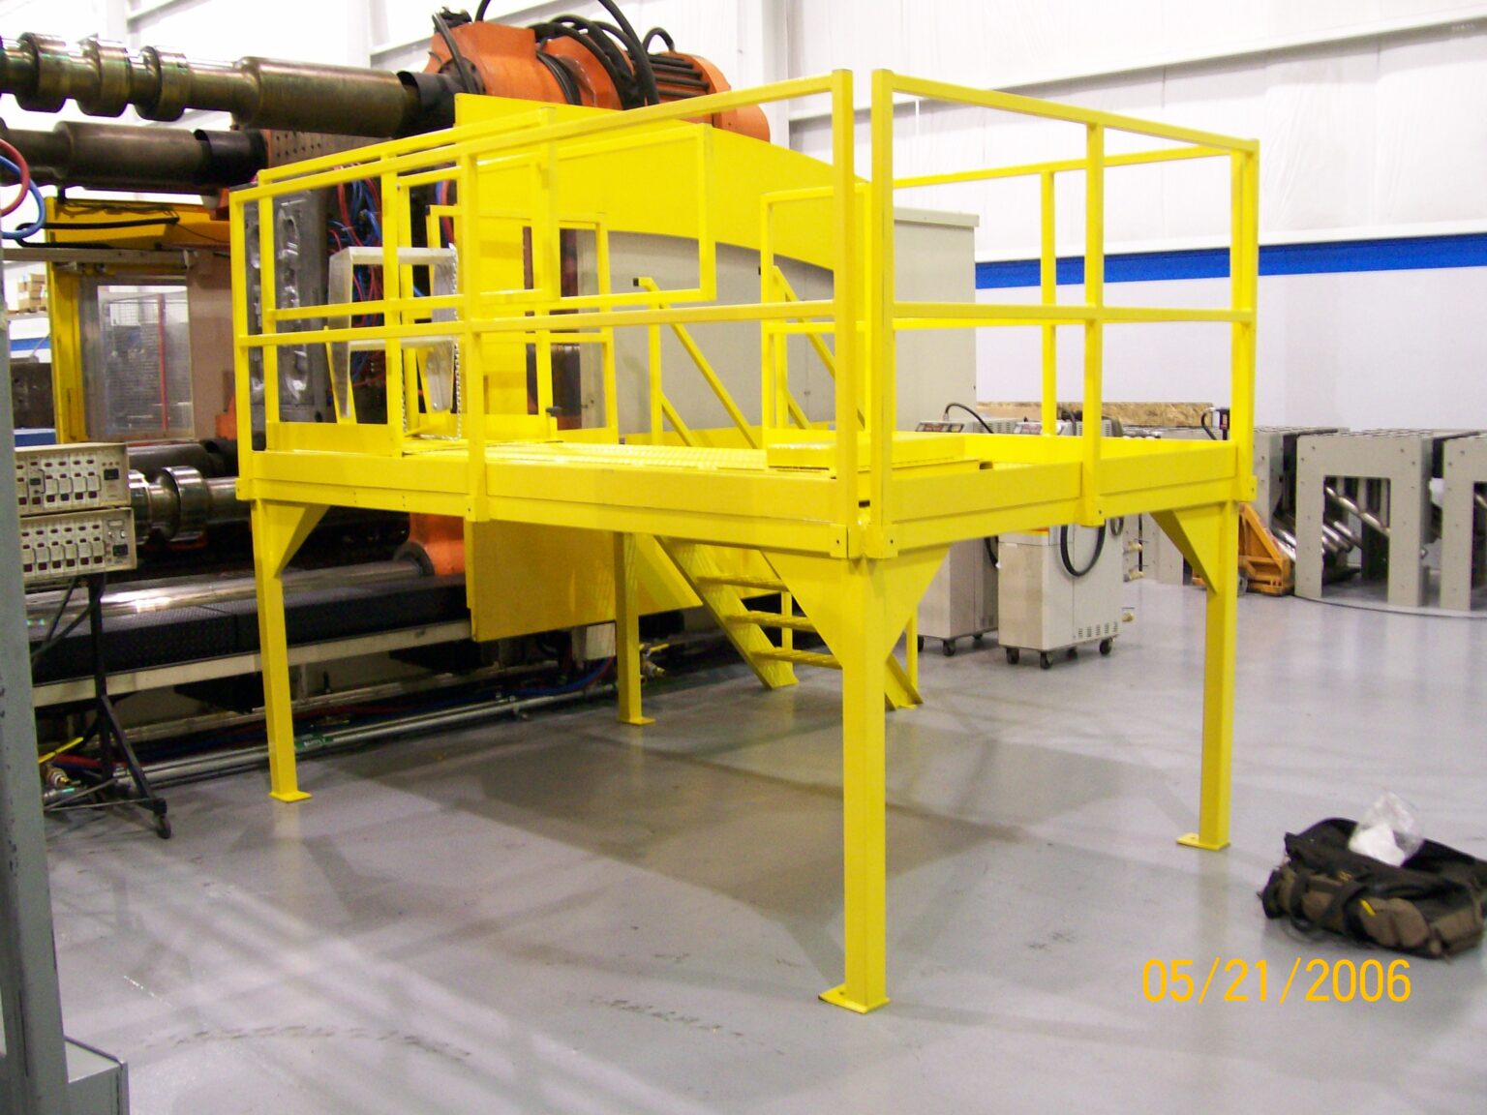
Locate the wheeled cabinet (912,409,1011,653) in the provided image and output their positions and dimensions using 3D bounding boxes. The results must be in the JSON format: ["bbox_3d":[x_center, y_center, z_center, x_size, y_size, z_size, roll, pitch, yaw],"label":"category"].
[{"bbox_3d":[1.312,-0.143,8.959,0.720,1.320,0.300,-8,10,-44],"label":"wheeled cabinet"}]

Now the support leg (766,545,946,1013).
[{"bbox_3d":[0.296,0.544,4.082,0.360,1.165,0.360,-8,10,-44],"label":"support leg"}]

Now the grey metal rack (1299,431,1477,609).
[{"bbox_3d":[4.324,-0.288,10.461,0.860,1.100,0.880,-8,10,-44],"label":"grey metal rack"}]

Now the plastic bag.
[{"bbox_3d":[1.833,0.764,4.412,0.160,0.205,0.180,-8,10,-44],"label":"plastic bag"}]

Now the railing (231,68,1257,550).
[{"bbox_3d":[-0.131,-0.787,5.464,1.960,1.190,3.150,-8,10,-44],"label":"railing"}]

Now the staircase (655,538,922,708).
[{"bbox_3d":[0.220,0.105,7.359,1.030,1.250,0.860,-8,10,-44],"label":"staircase"}]

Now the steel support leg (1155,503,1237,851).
[{"bbox_3d":[1.382,0.396,5.142,0.430,1.165,0.350,-8,10,-44],"label":"steel support leg"}]

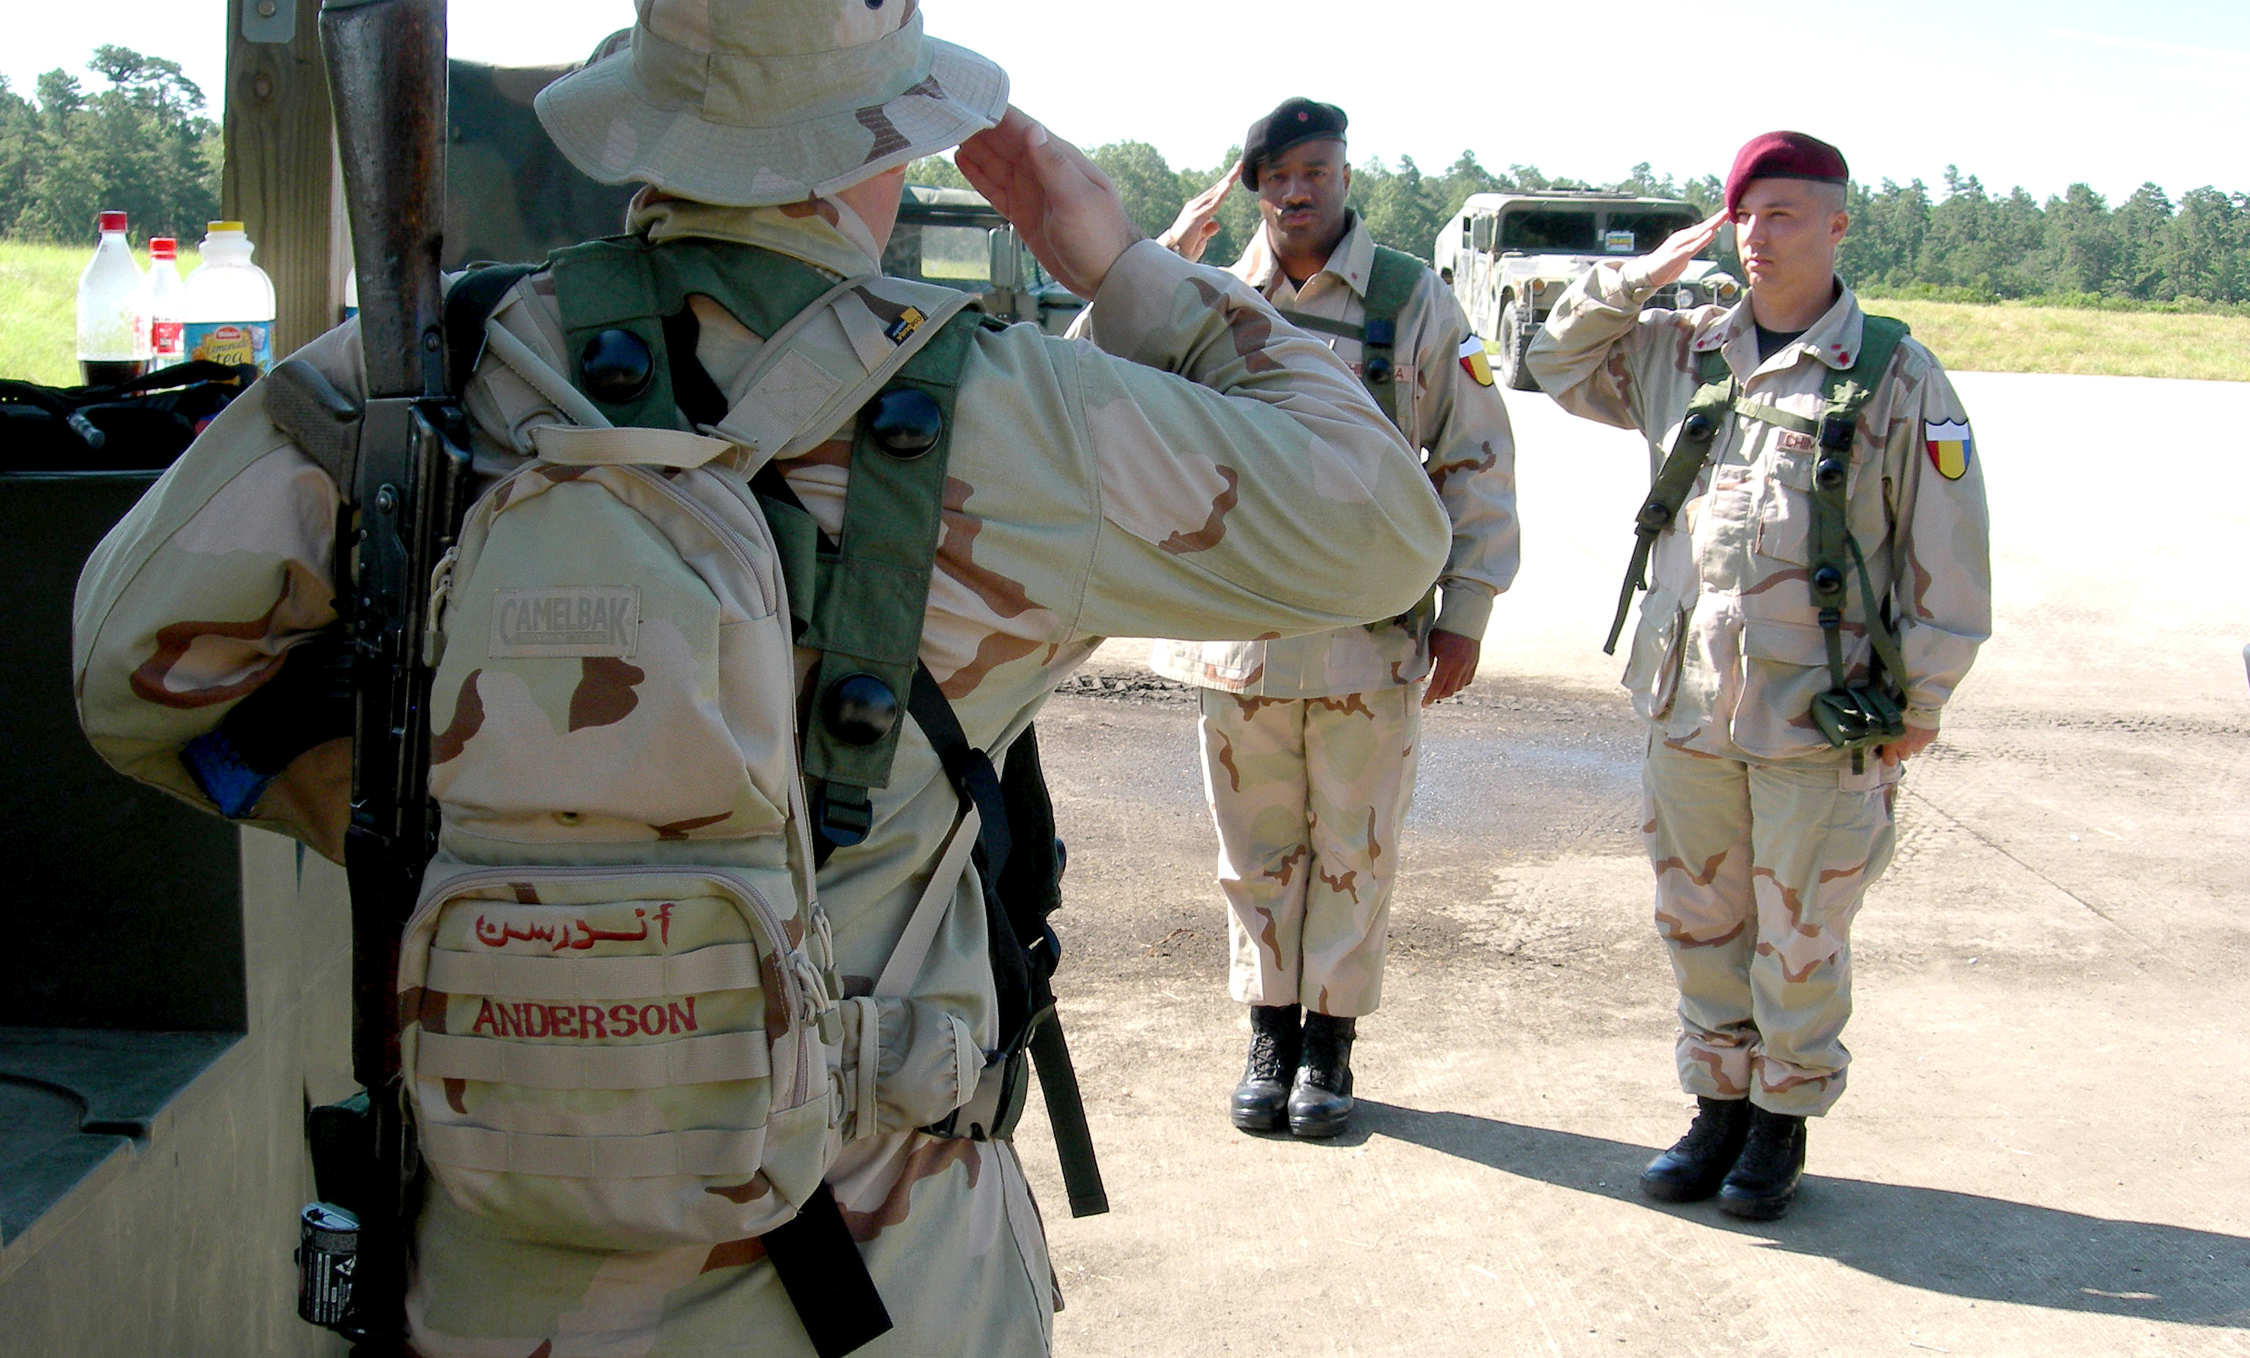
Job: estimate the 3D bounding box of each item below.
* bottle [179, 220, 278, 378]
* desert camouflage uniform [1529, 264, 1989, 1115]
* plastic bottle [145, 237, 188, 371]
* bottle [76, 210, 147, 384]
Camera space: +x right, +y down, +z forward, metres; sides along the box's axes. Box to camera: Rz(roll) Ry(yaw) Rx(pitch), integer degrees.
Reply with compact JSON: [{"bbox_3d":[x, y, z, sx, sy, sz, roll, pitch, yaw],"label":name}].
[{"bbox_3d":[-1.046,-0.401,3.120,0.108,0.265,0.108,-2,10,-18],"label":"bottle"},{"bbox_3d":[1.085,0.038,4.560,0.720,1.450,0.400,8,12,35],"label":"desert camouflage uniform"},{"bbox_3d":[-1.145,-0.406,3.180,0.073,0.240,0.073,-2,10,-19],"label":"plastic bottle"},{"bbox_3d":[-1.175,-0.404,3.100,0.088,0.280,0.088,-2,10,-20],"label":"bottle"}]

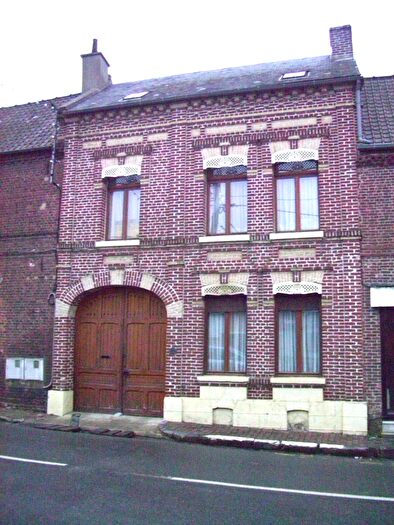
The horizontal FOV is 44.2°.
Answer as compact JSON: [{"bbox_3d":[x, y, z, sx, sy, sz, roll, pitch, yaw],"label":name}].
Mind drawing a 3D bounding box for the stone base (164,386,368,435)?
[{"bbox_3d":[1.363,3.075,10.321,4.239,0.807,0.317,-2,-8,16],"label":"stone base"}]

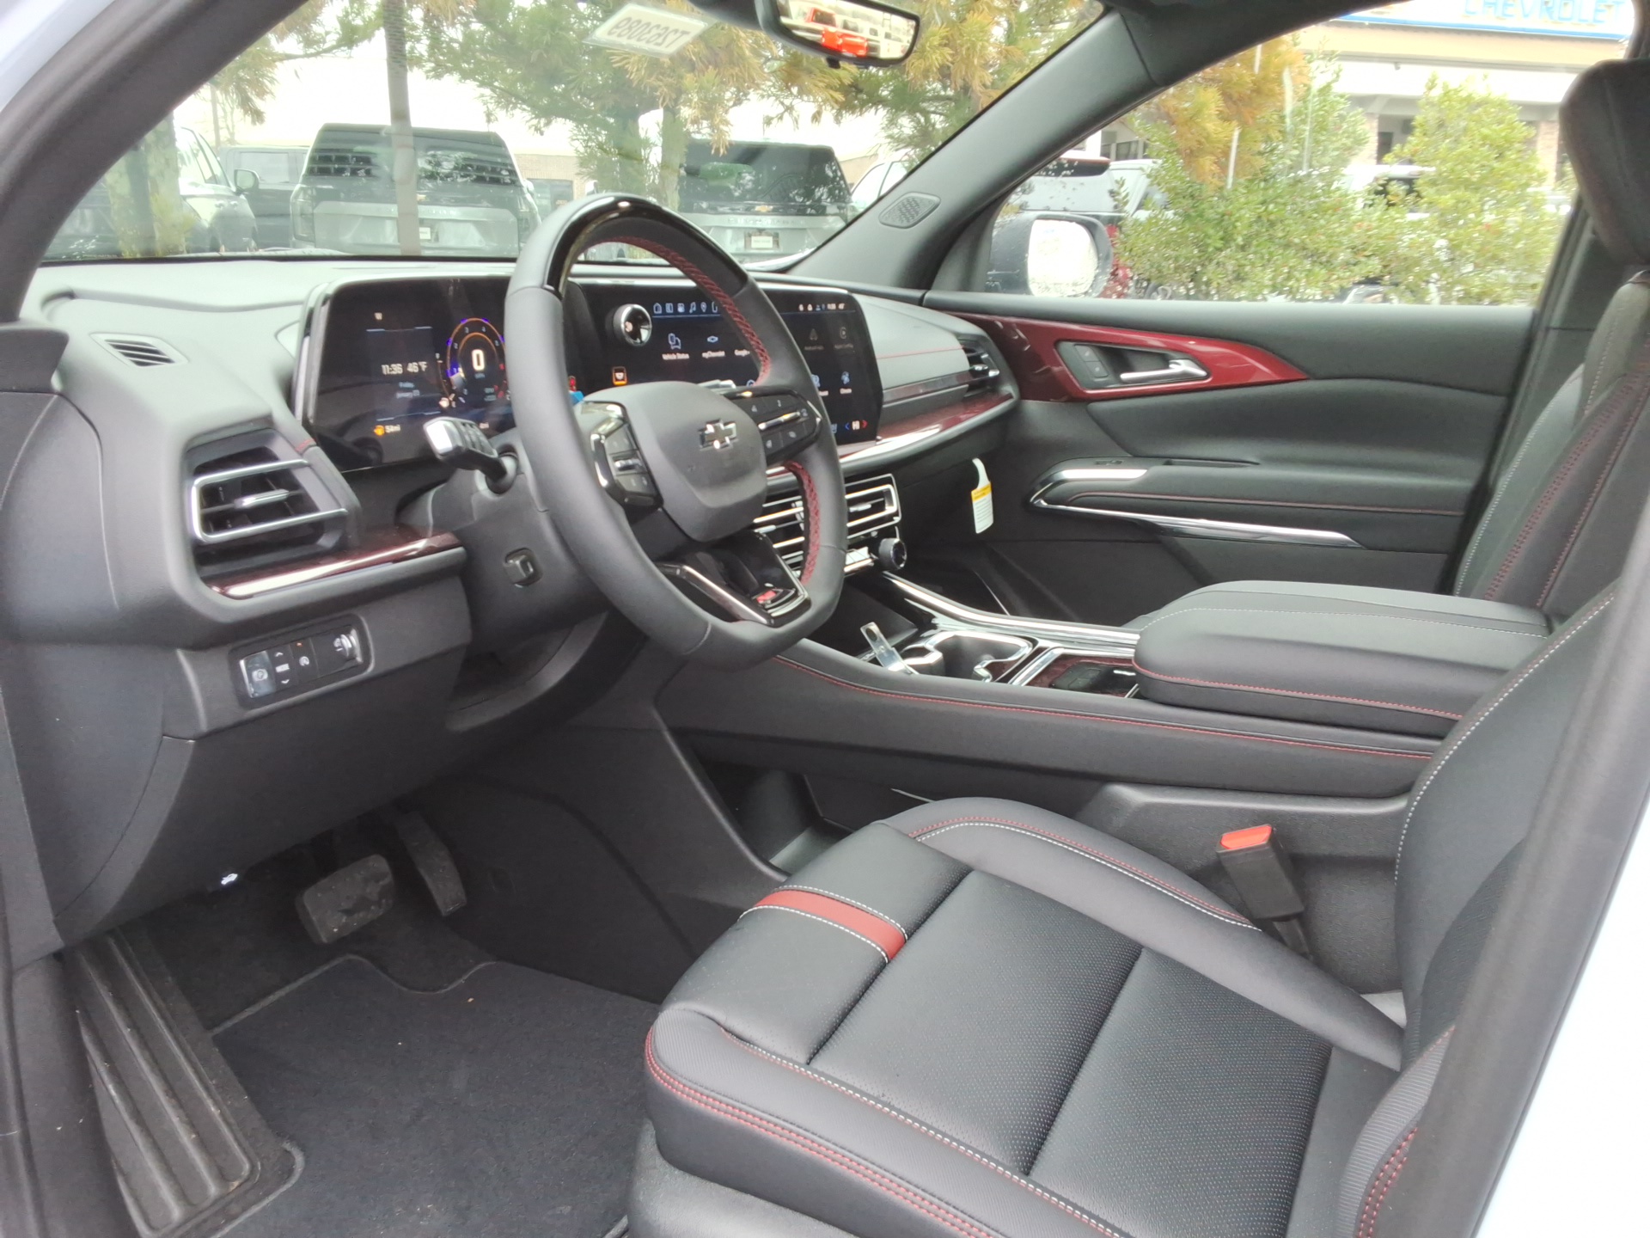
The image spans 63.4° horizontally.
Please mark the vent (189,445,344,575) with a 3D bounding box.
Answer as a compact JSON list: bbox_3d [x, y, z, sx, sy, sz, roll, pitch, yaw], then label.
[{"bbox_3d":[-0.379,-0.071,0.867,0.045,0.067,0.125,1,14,22],"label":"vent"}]

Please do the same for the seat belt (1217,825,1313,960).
[{"bbox_3d":[0.380,0.228,1.129,0.044,0.110,0.028,-27,0,30],"label":"seat belt"}]

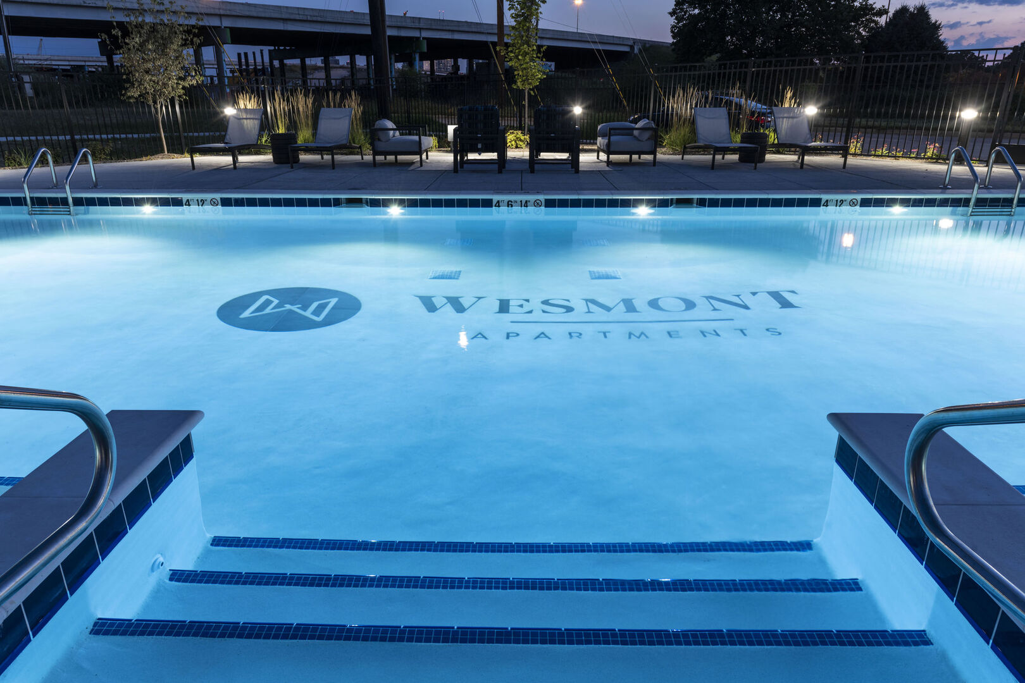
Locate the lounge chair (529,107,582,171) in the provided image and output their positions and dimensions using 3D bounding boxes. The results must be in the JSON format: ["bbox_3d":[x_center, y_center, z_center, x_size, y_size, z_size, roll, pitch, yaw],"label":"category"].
[{"bbox_3d":[0.656,-3.201,10.785,0.770,1.000,0.800,0,20,1],"label":"lounge chair"}]

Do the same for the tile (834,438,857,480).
[{"bbox_3d":[1.242,0.439,2.531,0.010,0.150,0.150,0,20,1],"label":"tile"}]

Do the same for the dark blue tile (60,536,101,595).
[{"bbox_3d":[-1.258,0.645,1.988,0.010,0.150,0.151,0,20,1],"label":"dark blue tile"}]

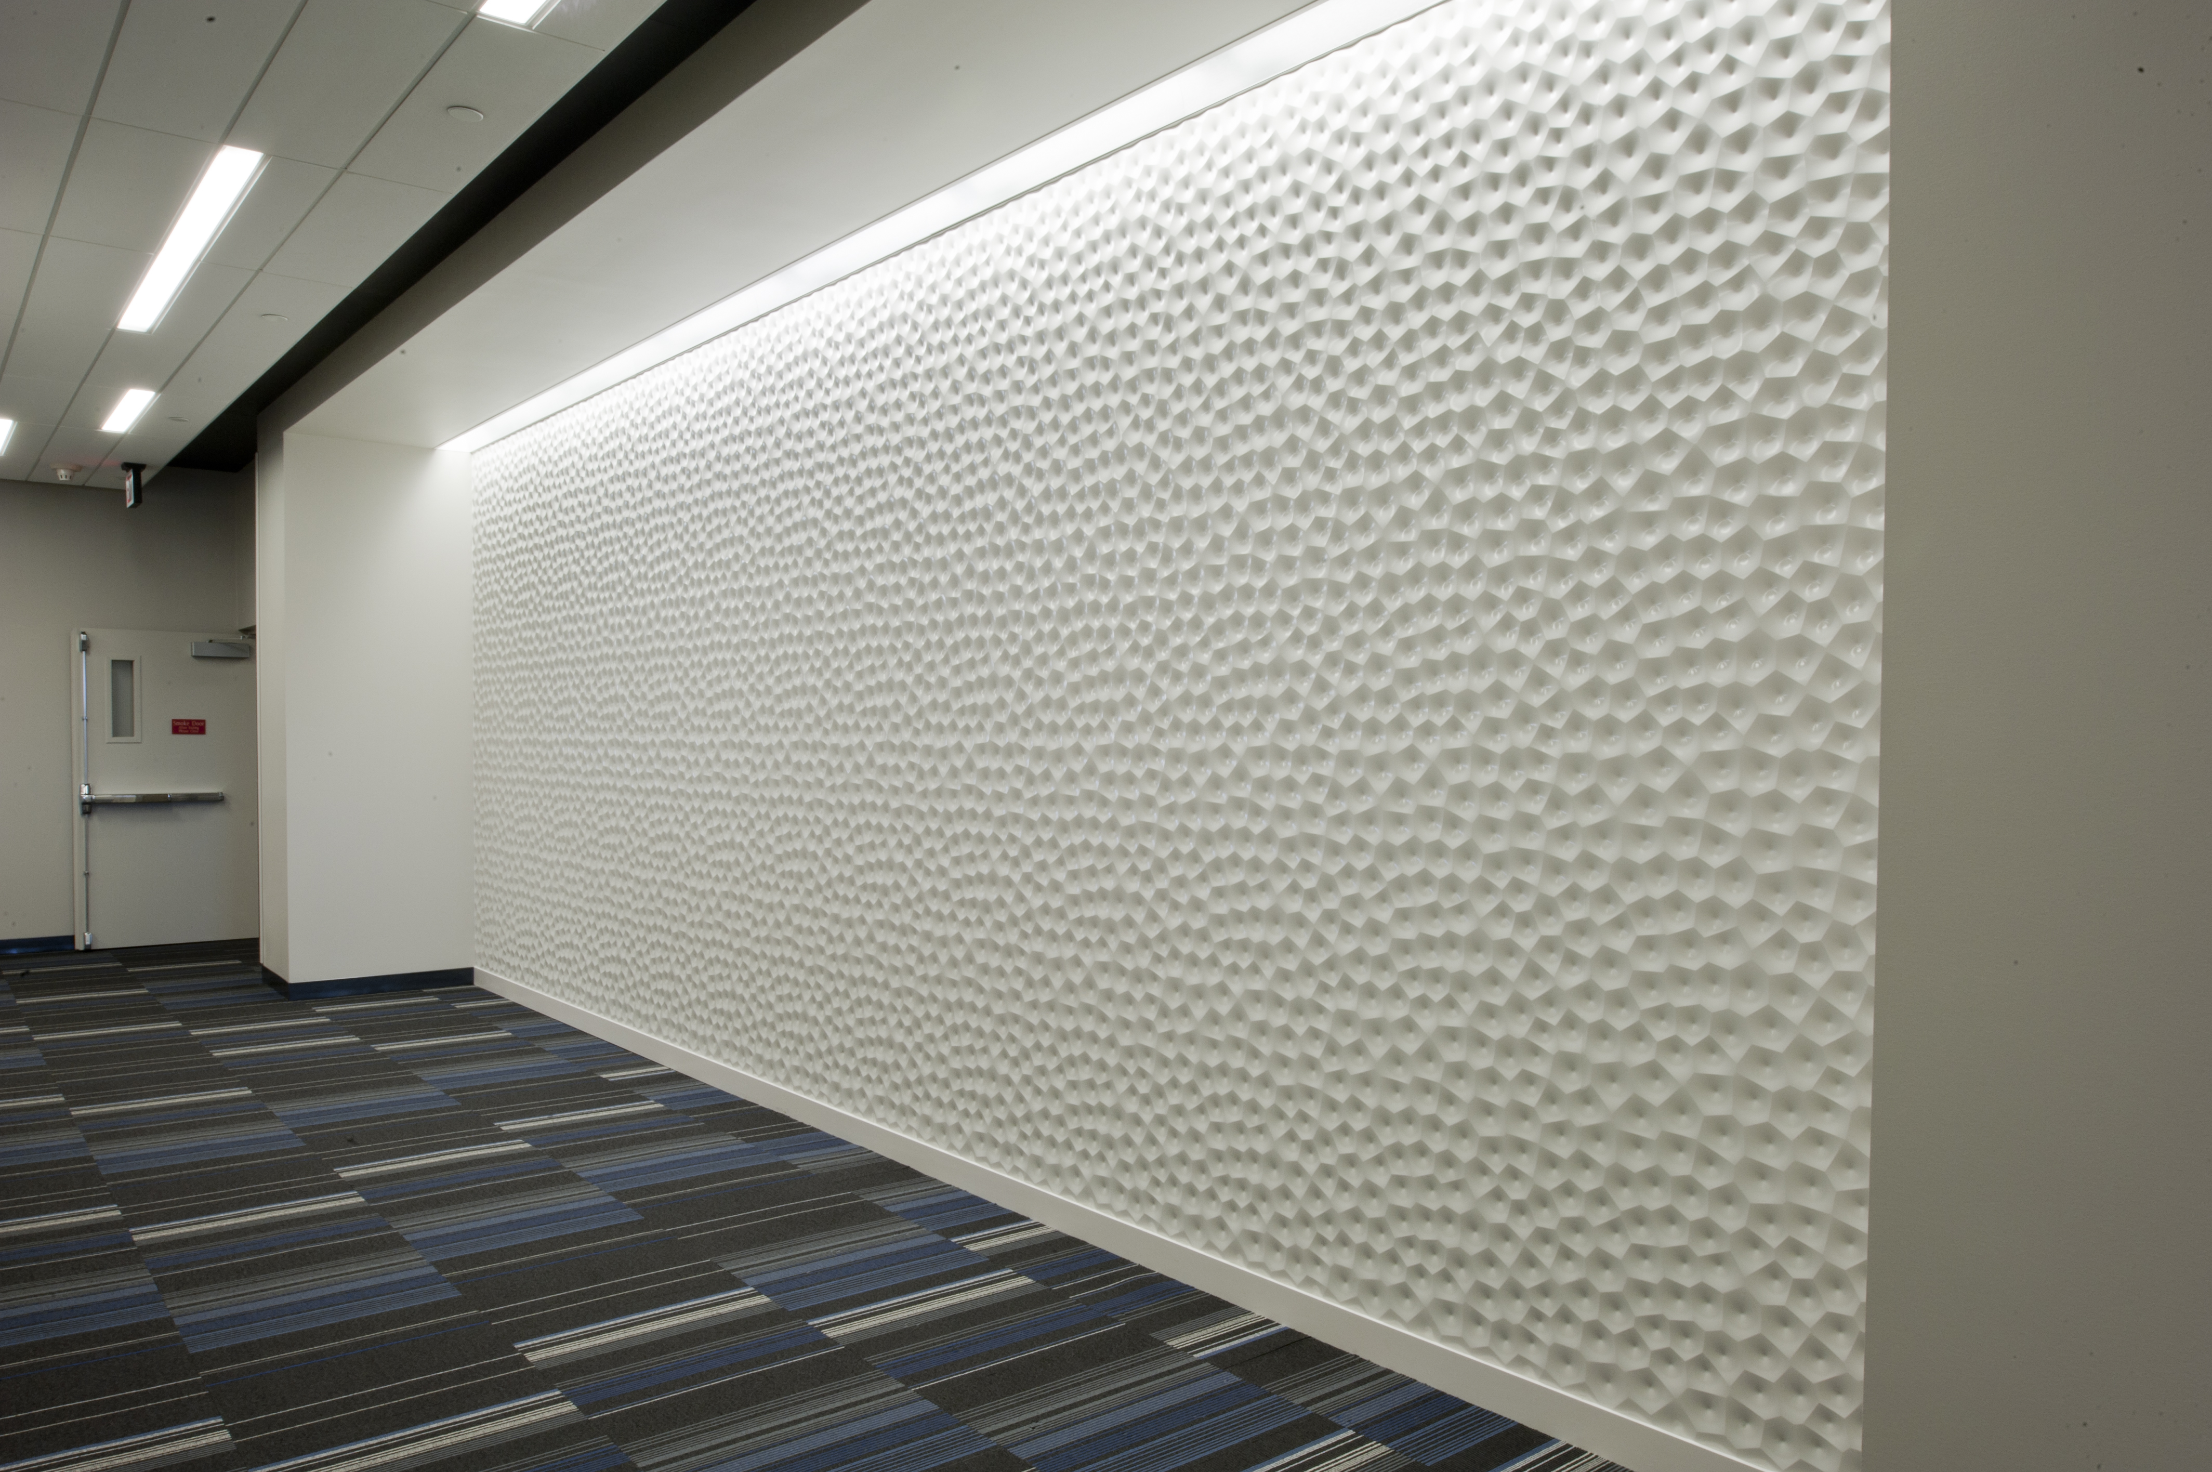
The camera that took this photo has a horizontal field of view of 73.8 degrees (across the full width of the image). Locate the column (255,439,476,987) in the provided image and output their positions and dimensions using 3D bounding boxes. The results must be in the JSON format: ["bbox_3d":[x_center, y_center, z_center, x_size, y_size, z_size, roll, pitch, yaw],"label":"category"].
[{"bbox_3d":[-4.338,-0.127,8.619,0.935,3.065,0.800,0,0,-40],"label":"column"}]

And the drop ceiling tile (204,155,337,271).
[{"bbox_3d":[-2.690,-1.661,4.718,0.164,0.020,1.229,0,0,-40],"label":"drop ceiling tile"}]

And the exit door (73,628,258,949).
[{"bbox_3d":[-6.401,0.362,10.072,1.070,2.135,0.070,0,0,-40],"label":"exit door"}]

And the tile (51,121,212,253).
[{"bbox_3d":[-2.980,-1.659,4.487,0.293,0.020,1.224,0,0,-40],"label":"tile"}]

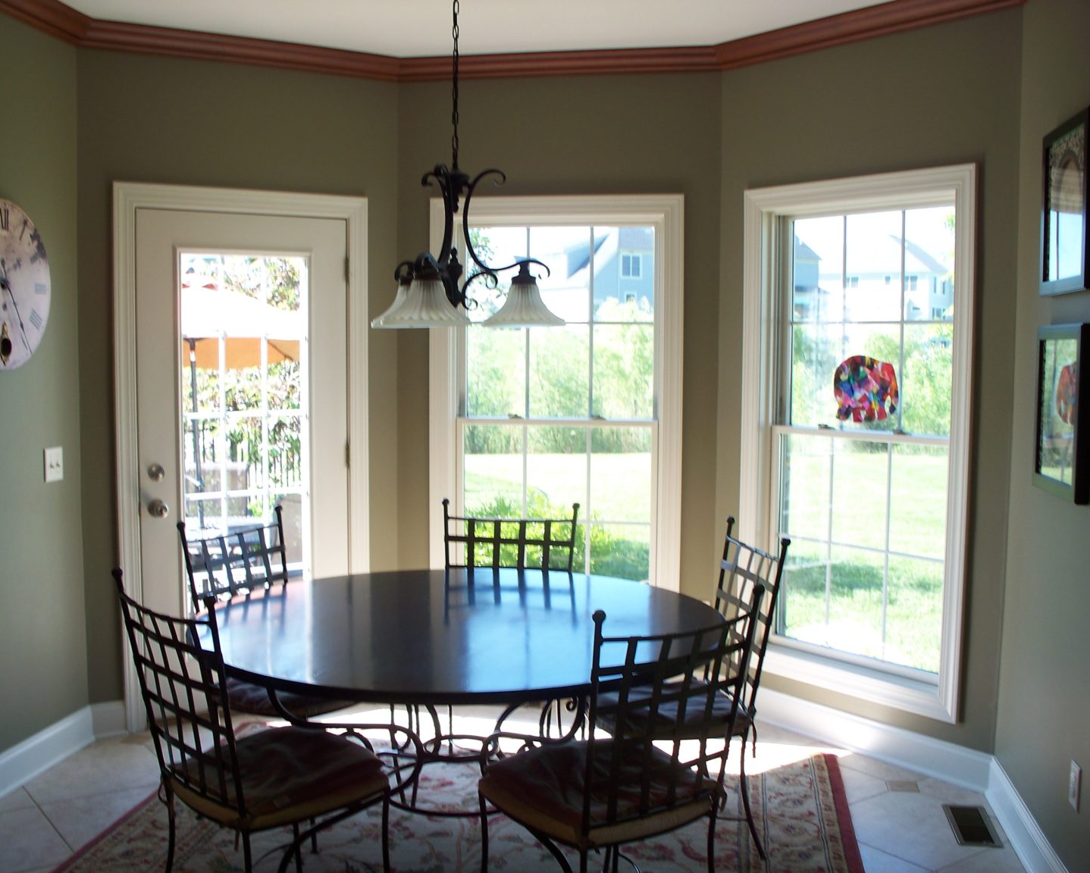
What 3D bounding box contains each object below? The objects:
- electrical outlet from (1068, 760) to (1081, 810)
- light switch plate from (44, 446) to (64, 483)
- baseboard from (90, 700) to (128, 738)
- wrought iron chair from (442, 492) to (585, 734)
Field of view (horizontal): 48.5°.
[{"bbox_3d":[1.352,0.889,3.077,0.010,0.116,0.073,1,5,8],"label":"electrical outlet"},{"bbox_3d":[-1.745,0.100,4.307,0.012,0.119,0.118,1,5,10],"label":"light switch plate"},{"bbox_3d":[-1.655,1.077,4.606,0.140,0.135,0.018,-3,6,-35],"label":"baseboard"},{"bbox_3d":[-0.164,0.732,4.090,0.480,0.966,0.540,1,5,10],"label":"wrought iron chair"}]

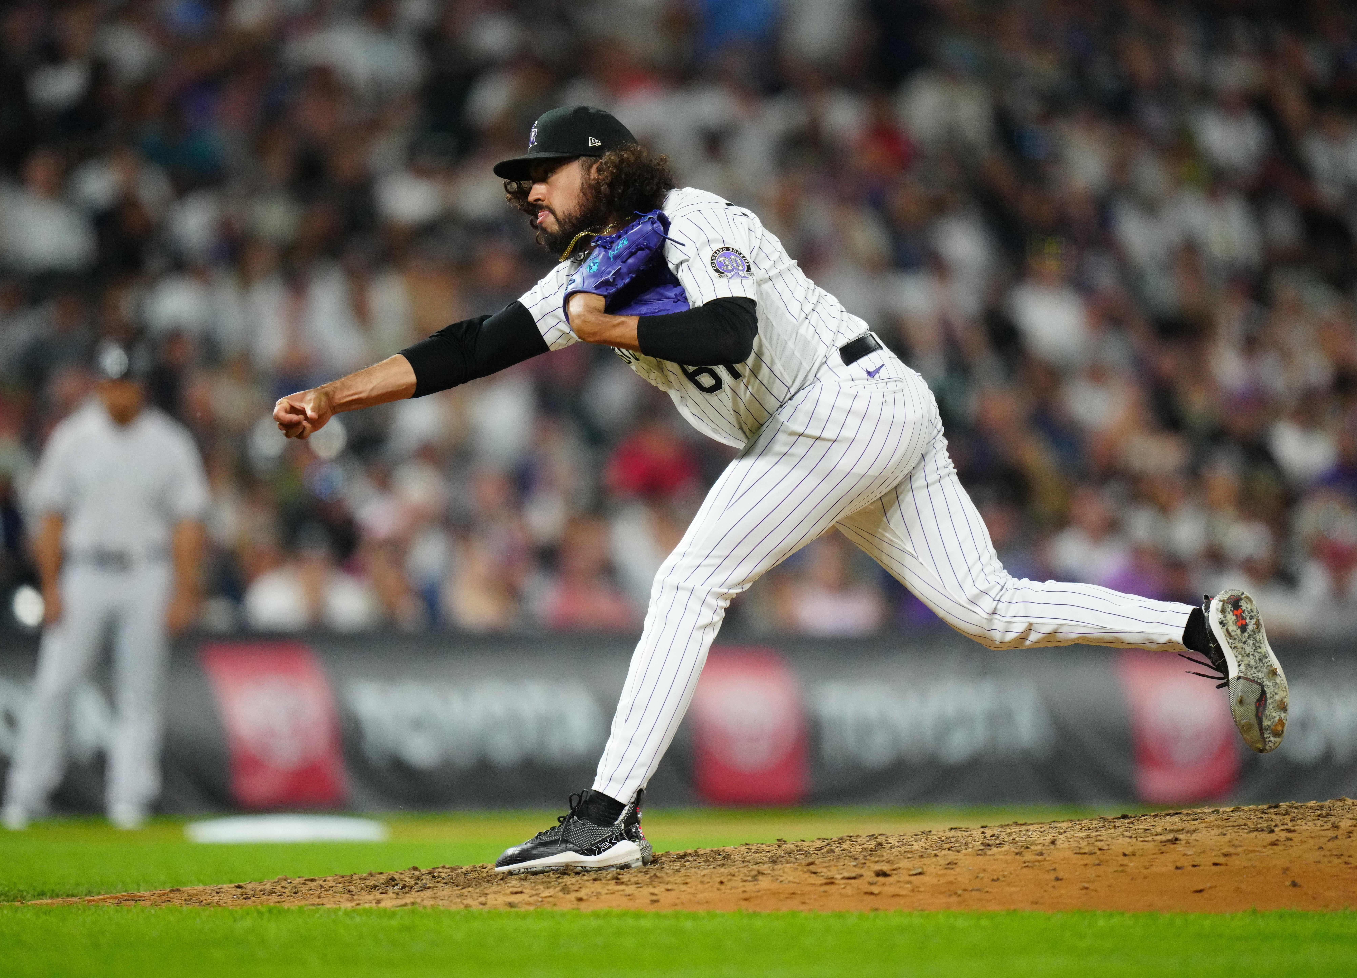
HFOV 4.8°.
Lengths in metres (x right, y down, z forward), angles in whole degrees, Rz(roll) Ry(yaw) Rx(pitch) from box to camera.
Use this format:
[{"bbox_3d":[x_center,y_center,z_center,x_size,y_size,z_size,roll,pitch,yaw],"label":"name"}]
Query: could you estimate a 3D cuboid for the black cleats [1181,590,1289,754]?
[{"bbox_3d":[1.083,0.360,31.780,0.118,0.320,0.140,-12,0,-34],"label":"black cleats"}]

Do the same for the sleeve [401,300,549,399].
[{"bbox_3d":[-0.395,-0.275,31.800,0.300,0.115,0.120,-20,-6,-16],"label":"sleeve"}]

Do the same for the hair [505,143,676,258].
[{"bbox_3d":[-0.171,-0.566,31.800,0.280,0.230,0.250,5,-10,-20],"label":"hair"}]

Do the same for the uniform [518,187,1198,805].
[{"bbox_3d":[0.350,0.013,31.800,1.220,1.200,0.620,0,-1,-13],"label":"uniform"}]

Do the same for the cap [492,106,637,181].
[{"bbox_3d":[-0.220,-0.671,31.800,0.270,0.135,0.180,5,-10,-20],"label":"cap"}]

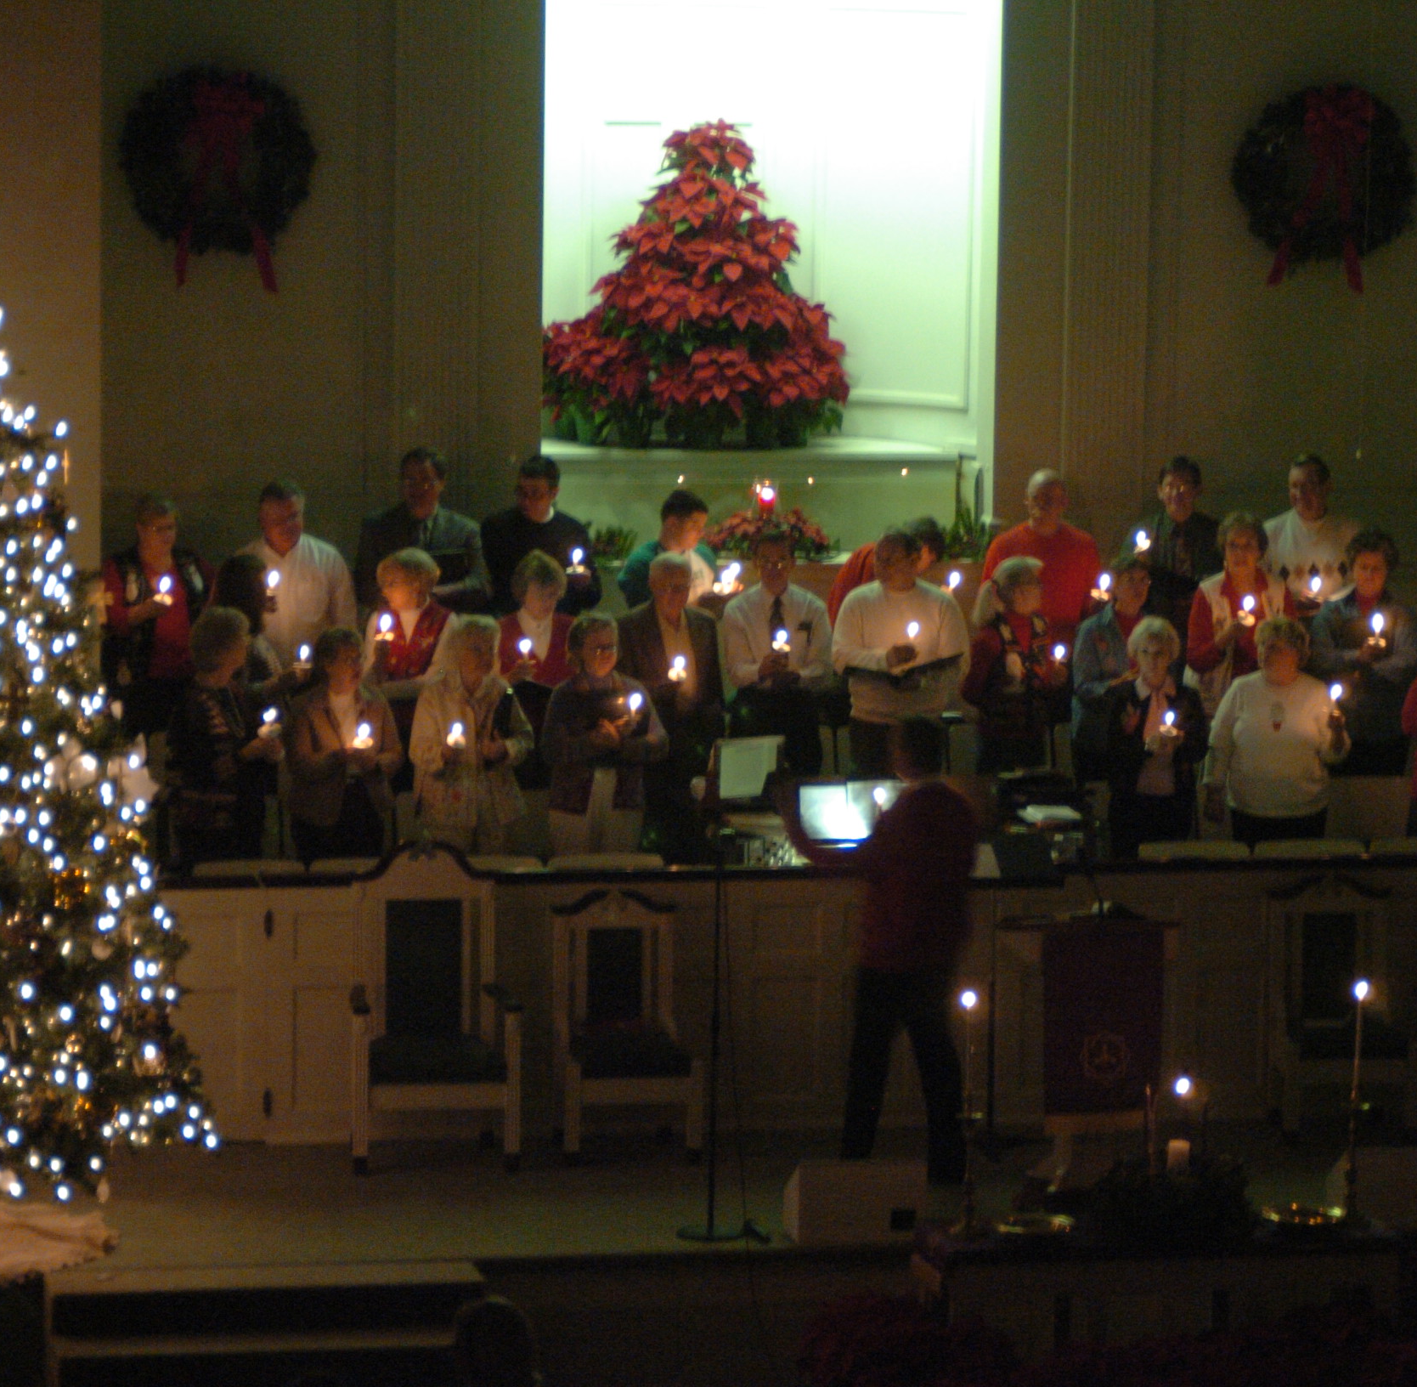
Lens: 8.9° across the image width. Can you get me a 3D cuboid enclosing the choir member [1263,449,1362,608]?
[{"bbox_3d":[2.514,-0.136,38.243,0.500,1.760,0.420,1,7,3],"label":"choir member"}]

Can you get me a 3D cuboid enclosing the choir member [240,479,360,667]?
[{"bbox_3d":[-1.685,0.001,37.011,0.530,1.730,0.380,1,7,0],"label":"choir member"}]

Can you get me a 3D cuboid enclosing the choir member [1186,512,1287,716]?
[{"bbox_3d":[2.198,0.078,38.195,0.480,1.650,0.430,2,7,5],"label":"choir member"}]

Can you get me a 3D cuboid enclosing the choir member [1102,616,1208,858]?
[{"bbox_3d":[1.756,0.483,36.206,0.430,1.580,0.400,0,7,-3],"label":"choir member"}]

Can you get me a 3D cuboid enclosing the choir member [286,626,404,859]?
[{"bbox_3d":[-1.488,0.558,36.494,0.500,1.630,0.450,-1,7,-15],"label":"choir member"}]

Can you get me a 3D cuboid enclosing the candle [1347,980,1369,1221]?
[{"bbox_3d":[2.328,1.464,32.700,0.080,0.860,0.080,0,7,-13],"label":"candle"}]

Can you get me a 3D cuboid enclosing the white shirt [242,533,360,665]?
[{"bbox_3d":[-1.674,-0.319,37.013,0.520,0.660,0.330,1,7,0],"label":"white shirt"}]

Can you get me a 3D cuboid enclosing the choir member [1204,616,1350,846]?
[{"bbox_3d":[2.265,0.488,36.637,0.590,1.610,0.440,1,7,-2],"label":"choir member"}]

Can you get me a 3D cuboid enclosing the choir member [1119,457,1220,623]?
[{"bbox_3d":[1.957,-0.135,38.999,0.480,1.730,0.420,1,7,-2],"label":"choir member"}]

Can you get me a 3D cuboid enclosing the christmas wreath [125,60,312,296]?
[{"bbox_3d":[-2.018,-2.111,37.410,0.790,0.900,0.200,-1,7,-15],"label":"christmas wreath"}]

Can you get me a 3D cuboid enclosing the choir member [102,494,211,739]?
[{"bbox_3d":[-2.240,0.022,36.883,0.460,1.660,0.420,-1,7,-14],"label":"choir member"}]

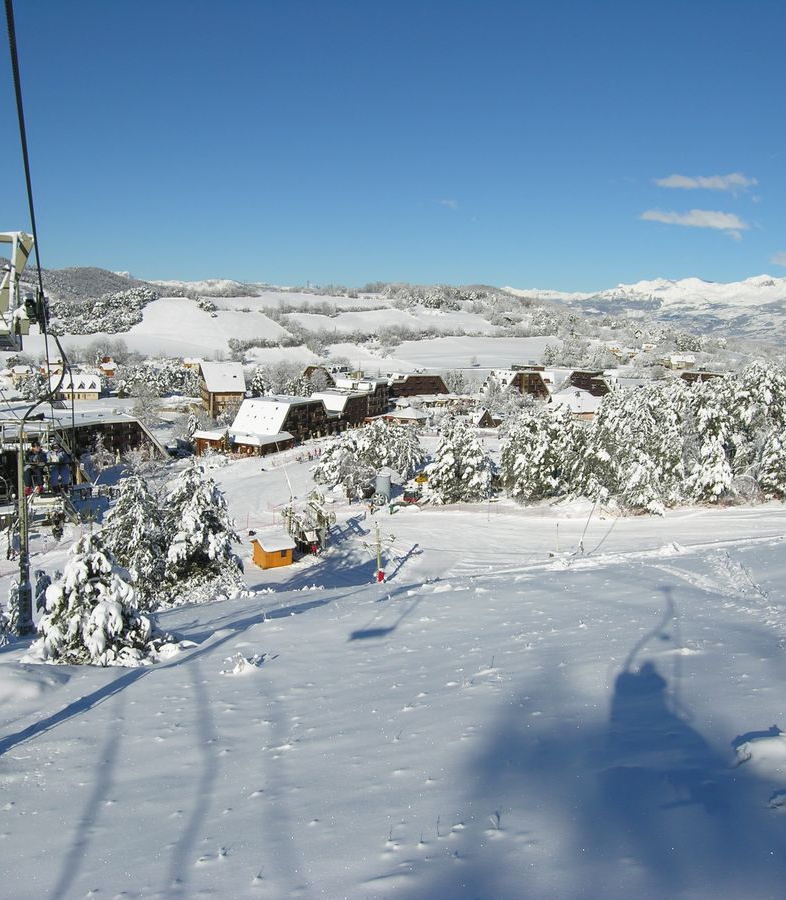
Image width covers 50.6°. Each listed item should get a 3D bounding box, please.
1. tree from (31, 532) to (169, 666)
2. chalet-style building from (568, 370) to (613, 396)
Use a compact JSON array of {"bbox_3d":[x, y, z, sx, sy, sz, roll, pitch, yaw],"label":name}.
[{"bbox_3d":[-8.062,4.092,23.300,3.500,3.700,3.400,2,8,0],"label":"tree"},{"bbox_3d":[91.391,-29.847,385.000,22.000,13.000,14.000,0,8,-3],"label":"chalet-style building"}]

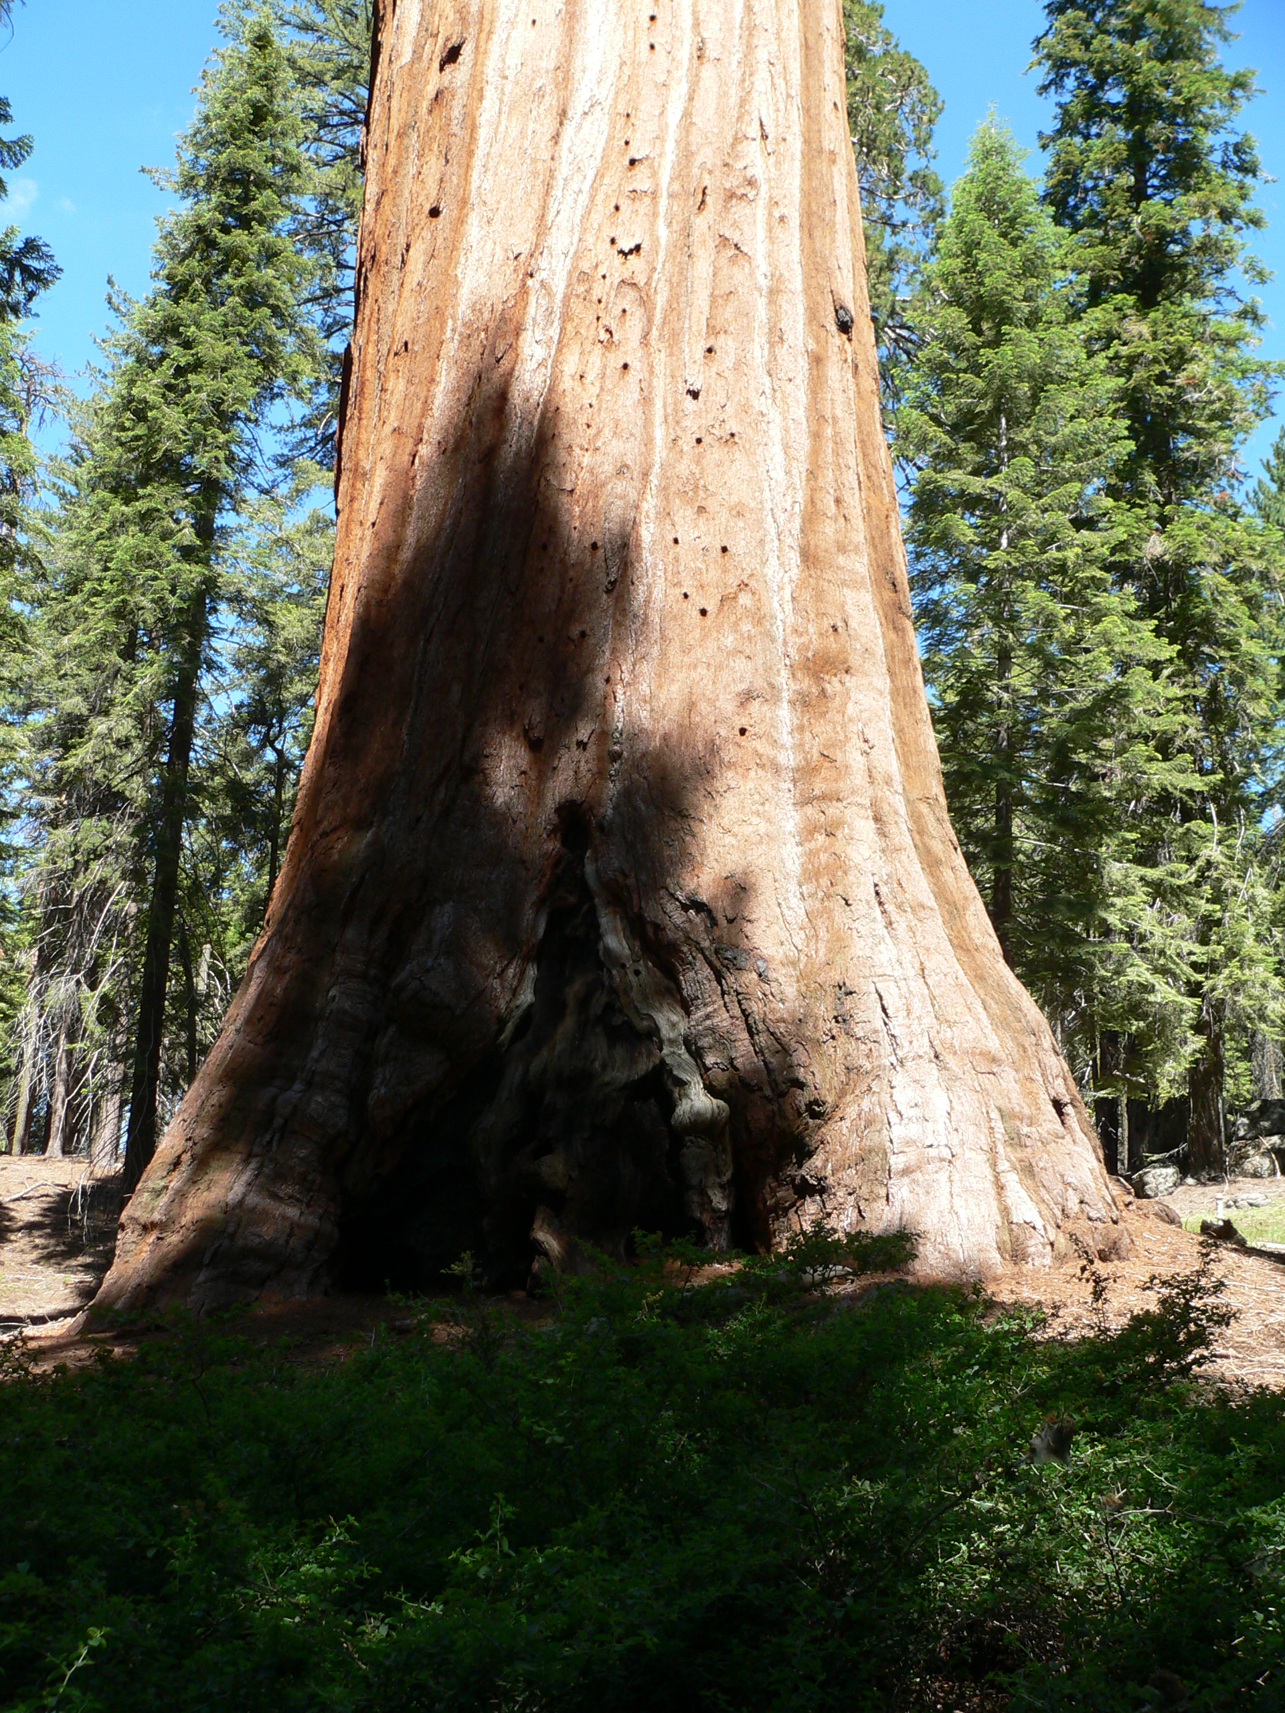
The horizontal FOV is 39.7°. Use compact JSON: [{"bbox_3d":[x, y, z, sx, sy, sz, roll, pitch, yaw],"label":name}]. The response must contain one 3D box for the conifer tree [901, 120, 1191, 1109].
[{"bbox_3d":[6.221,-4.325,30.761,5.400,19.560,5.400,0,-13,0],"label":"conifer tree"}]

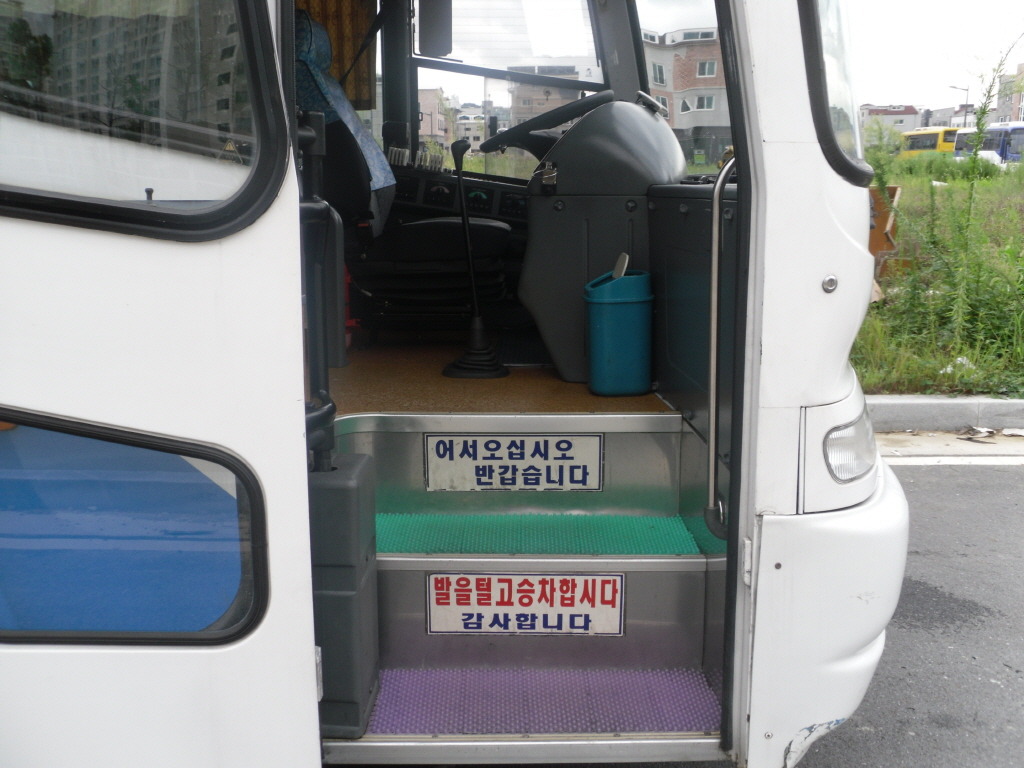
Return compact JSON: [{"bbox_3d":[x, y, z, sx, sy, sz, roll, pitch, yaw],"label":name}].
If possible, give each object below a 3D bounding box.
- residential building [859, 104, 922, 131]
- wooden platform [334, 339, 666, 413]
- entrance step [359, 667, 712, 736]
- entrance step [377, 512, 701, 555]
[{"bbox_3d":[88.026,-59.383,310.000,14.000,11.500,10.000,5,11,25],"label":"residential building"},{"bbox_3d":[-0.074,-0.007,3.508,0.869,0.040,1.099,0,10,-2],"label":"wooden platform"},{"bbox_3d":[0.061,0.617,2.593,0.673,0.015,0.311,0,10,-2],"label":"entrance step"},{"bbox_3d":[0.028,0.326,2.862,0.708,0.015,0.291,0,10,-2],"label":"entrance step"}]

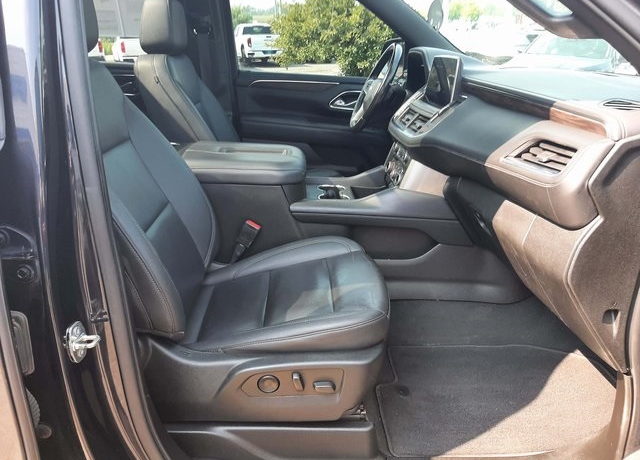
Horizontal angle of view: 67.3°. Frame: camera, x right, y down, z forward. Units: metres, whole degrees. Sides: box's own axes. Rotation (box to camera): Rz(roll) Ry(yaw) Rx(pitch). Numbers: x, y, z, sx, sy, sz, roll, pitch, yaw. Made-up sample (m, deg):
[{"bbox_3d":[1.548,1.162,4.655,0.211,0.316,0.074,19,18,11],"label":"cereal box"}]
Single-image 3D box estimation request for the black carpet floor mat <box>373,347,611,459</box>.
[{"bbox_3d":[0.488,0.431,1.292,0.670,0.030,0.420,0,22,-3],"label":"black carpet floor mat"}]

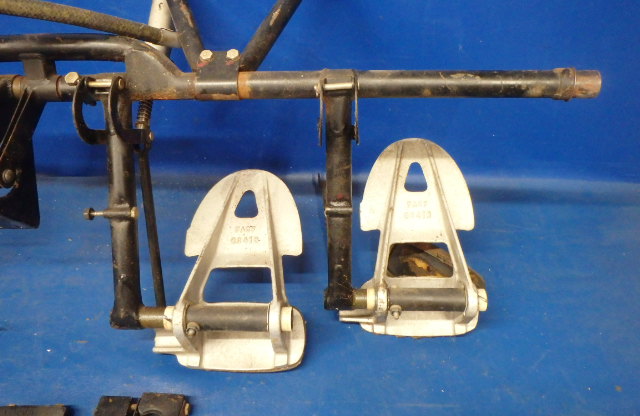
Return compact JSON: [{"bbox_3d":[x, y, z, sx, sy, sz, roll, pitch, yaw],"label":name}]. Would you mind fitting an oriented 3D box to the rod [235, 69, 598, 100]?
[{"bbox_3d":[0.100,-0.122,0.512,0.364,0.030,0.030,0,0,-2],"label":"rod"}]

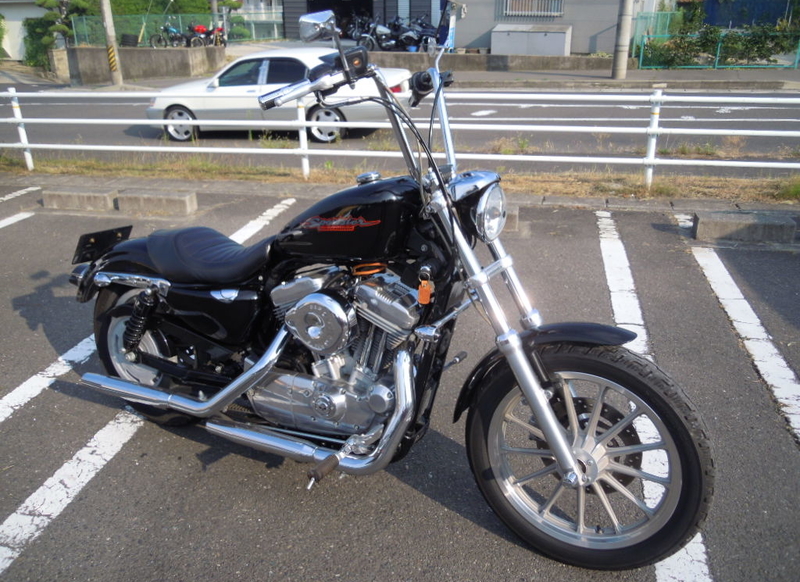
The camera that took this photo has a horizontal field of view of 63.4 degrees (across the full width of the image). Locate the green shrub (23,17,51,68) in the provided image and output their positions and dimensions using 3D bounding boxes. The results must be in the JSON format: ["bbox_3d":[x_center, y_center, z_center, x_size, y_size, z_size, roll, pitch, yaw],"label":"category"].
[{"bbox_3d":[-13.613,-9.332,24.300,1.100,1.850,1.050,-13,26,-25],"label":"green shrub"}]

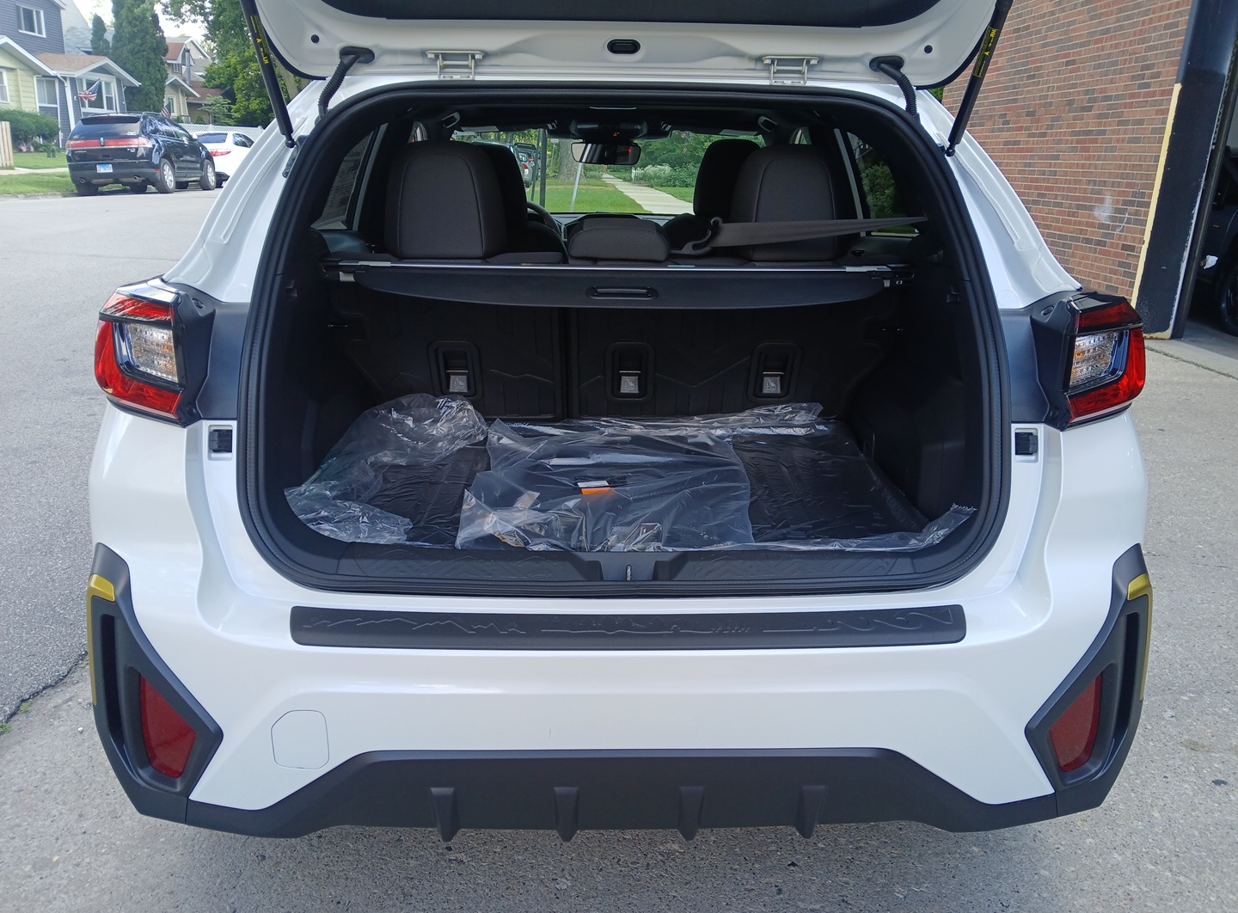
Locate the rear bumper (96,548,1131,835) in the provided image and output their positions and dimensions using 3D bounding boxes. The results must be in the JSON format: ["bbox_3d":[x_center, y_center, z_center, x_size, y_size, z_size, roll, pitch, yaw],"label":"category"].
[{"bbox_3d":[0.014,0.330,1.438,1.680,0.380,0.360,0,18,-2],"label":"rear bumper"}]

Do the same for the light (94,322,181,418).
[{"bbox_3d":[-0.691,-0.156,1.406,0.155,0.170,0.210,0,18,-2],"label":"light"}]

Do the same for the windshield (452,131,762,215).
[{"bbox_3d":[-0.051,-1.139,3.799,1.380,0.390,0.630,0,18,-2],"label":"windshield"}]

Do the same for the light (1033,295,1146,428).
[{"bbox_3d":[0.710,-0.158,1.455,0.180,0.193,0.230,0,18,-2],"label":"light"}]

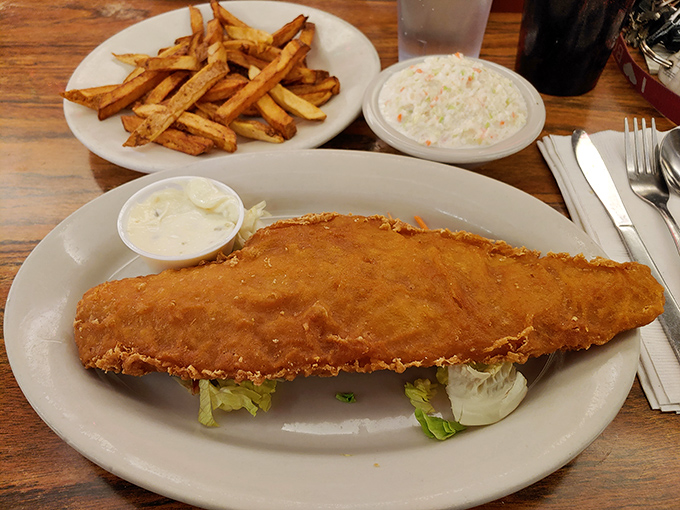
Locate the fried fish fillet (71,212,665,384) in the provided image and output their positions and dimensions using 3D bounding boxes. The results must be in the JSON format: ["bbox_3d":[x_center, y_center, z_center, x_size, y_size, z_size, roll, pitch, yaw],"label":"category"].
[{"bbox_3d":[0.015,0.018,0.256,0.300,0.036,0.093,-2,51,-1],"label":"fried fish fillet"}]

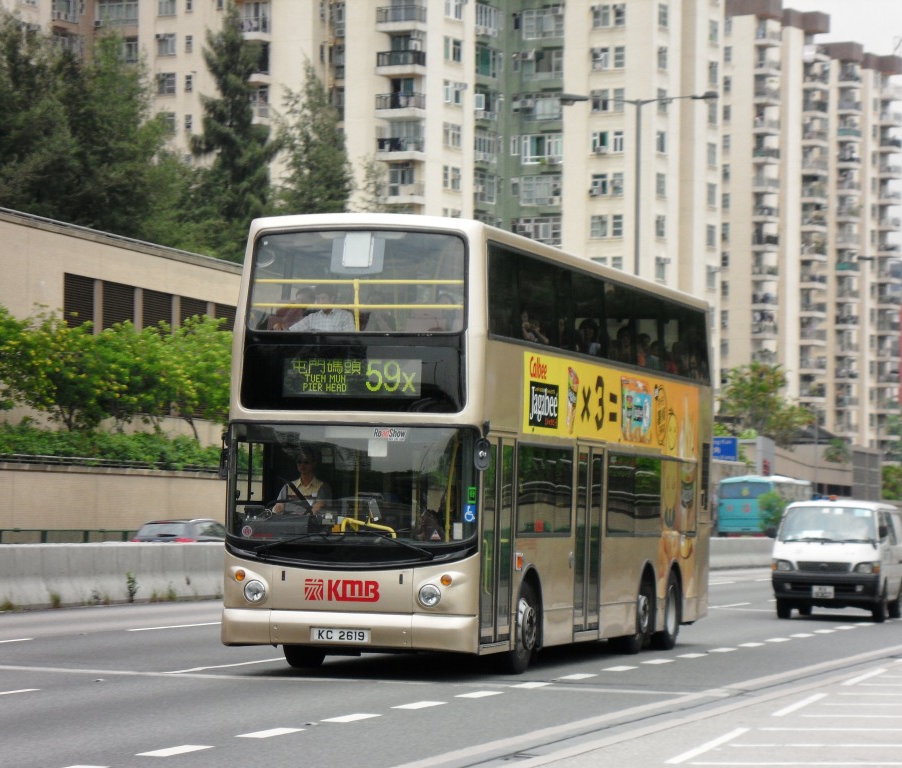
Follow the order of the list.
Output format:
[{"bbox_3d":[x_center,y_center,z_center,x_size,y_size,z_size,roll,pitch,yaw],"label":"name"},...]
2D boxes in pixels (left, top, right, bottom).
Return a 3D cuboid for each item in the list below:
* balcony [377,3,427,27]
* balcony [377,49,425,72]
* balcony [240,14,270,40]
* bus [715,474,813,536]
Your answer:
[{"bbox_3d":[-3.101,-22.777,222.298,2.840,1.500,1.360,0,-2,30],"label":"balcony"},{"bbox_3d":[-3.184,-20.337,226.292,2.800,1.450,1.450,-1,-3,28],"label":"balcony"},{"bbox_3d":[-13.180,-22.893,230.268,2.700,1.500,1.450,-1,-3,28],"label":"balcony"},{"bbox_3d":[14.386,6.235,161.544,2.500,3.600,11.500,0,-2,14],"label":"bus"}]

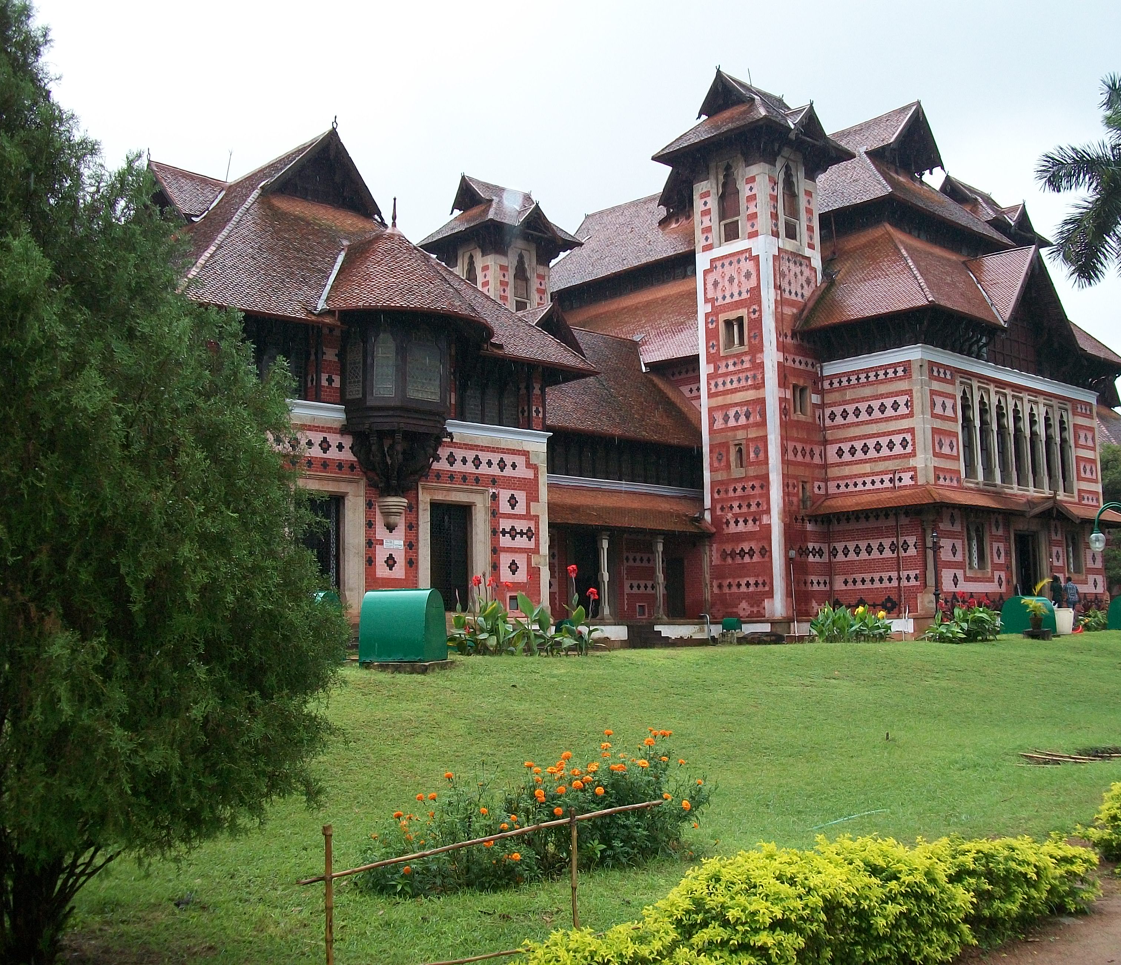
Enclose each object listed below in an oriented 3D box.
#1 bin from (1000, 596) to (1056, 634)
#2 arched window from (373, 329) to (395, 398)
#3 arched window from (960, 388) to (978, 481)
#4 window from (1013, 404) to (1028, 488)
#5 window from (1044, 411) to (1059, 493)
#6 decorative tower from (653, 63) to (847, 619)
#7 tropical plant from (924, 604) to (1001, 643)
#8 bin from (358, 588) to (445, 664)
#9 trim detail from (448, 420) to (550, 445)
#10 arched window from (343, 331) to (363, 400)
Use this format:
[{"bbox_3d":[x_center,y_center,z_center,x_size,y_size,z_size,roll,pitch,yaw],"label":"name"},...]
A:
[{"bbox_3d":[12.270,3.460,31.100,0.930,0.970,1.050,3,-8,-31],"label":"bin"},{"bbox_3d":[-3.888,-2.628,26.212,0.463,1.536,0.120,-1,-7,-2],"label":"arched window"},{"bbox_3d":[12.894,-1.563,37.582,0.760,2.865,0.280,5,-9,-43],"label":"arched window"},{"bbox_3d":[15.416,-1.255,39.917,0.760,2.835,0.280,5,-9,-43],"label":"window"},{"bbox_3d":[17.114,-1.111,41.499,0.760,2.839,0.280,5,-9,-43],"label":"window"},{"bbox_3d":[6.560,-4.372,38.576,4.800,18.050,4.700,5,-9,-43],"label":"decorative tower"},{"bbox_3d":[10.243,3.598,30.300,1.860,1.020,1.150,-3,-7,18],"label":"tropical plant"},{"bbox_3d":[-2.144,1.948,16.200,0.930,0.970,1.050,-2,-7,10],"label":"bin"},{"bbox_3d":[-1.518,-1.227,29.295,3.357,0.300,0.280,5,-9,-43],"label":"trim detail"},{"bbox_3d":[-4.614,-2.617,26.437,0.494,1.573,0.120,-4,-7,22],"label":"arched window"}]

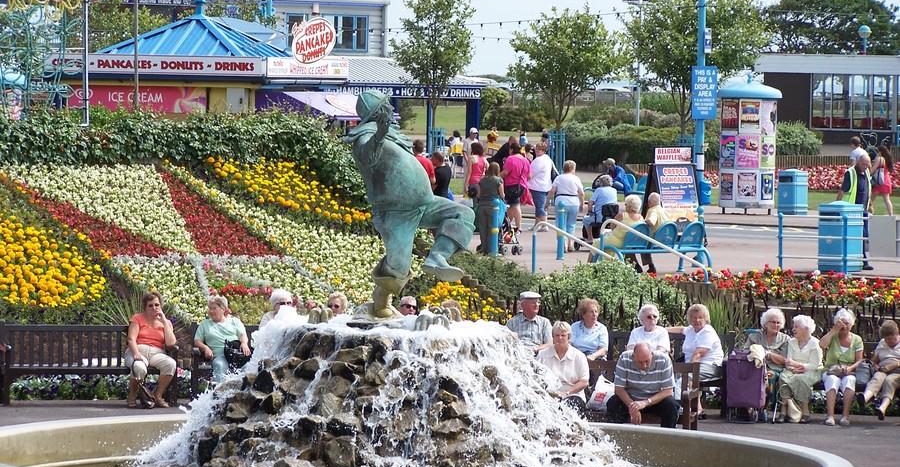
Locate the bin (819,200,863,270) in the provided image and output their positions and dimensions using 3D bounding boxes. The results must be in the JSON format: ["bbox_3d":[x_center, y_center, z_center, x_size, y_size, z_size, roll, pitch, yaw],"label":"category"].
[{"bbox_3d":[6.121,0.047,56.500,0.500,1.090,0.500,3,3,40],"label":"bin"}]

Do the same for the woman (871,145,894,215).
[{"bbox_3d":[9.038,-1.073,75.520,0.500,1.620,0.500,2,3,28],"label":"woman"}]

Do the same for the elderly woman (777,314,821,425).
[{"bbox_3d":[3.753,1.426,38.700,0.500,1.160,0.800,2,3,10],"label":"elderly woman"}]

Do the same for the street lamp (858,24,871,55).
[{"bbox_3d":[17.399,-6.173,152.116,0.500,5.200,0.500,1,3,0],"label":"street lamp"}]

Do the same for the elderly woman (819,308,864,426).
[{"bbox_3d":[4.138,1.401,38.200,0.520,1.210,0.750,1,2,5],"label":"elderly woman"}]

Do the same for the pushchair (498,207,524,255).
[{"bbox_3d":[0.976,-0.133,60.300,0.470,1.000,0.750,2,3,30],"label":"pushchair"}]

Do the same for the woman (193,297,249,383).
[{"bbox_3d":[-2.475,1.278,38.800,0.560,1.200,0.800,1,2,9],"label":"woman"}]

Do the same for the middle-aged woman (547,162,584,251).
[{"bbox_3d":[1.959,-0.458,61.300,0.600,1.600,0.400,1,2,7],"label":"middle-aged woman"}]

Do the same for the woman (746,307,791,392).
[{"bbox_3d":[3.420,1.404,38.800,0.520,1.180,0.800,1,3,-3],"label":"woman"}]

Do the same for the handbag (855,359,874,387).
[{"bbox_3d":[4.375,1.465,38.100,0.220,0.280,0.160,1,2,6],"label":"handbag"}]

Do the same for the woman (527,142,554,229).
[{"bbox_3d":[1.698,-0.872,67.800,0.420,1.650,0.520,3,3,37],"label":"woman"}]

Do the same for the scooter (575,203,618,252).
[{"bbox_3d":[2.499,-0.157,60.000,0.600,0.950,1.150,-1,3,-38],"label":"scooter"}]

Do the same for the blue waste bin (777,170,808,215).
[{"bbox_3d":[7.600,-0.931,79.977,0.500,1.050,0.500,3,3,39],"label":"blue waste bin"}]

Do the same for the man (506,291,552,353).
[{"bbox_3d":[0.845,1.313,38.400,0.550,1.280,0.800,1,3,-5],"label":"man"}]

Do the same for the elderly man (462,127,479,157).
[{"bbox_3d":[0.454,-1.461,80.000,0.380,1.750,0.520,3,3,45],"label":"elderly man"}]

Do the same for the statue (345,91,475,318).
[{"bbox_3d":[-0.307,-0.216,27.400,0.900,1.710,1.100,1,2,15],"label":"statue"}]

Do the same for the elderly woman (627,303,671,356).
[{"bbox_3d":[2.109,1.382,38.400,0.500,1.200,0.800,1,3,-2],"label":"elderly woman"}]

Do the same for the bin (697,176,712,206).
[{"bbox_3d":[4.705,-0.754,66.500,0.260,0.500,0.240,-1,3,-30],"label":"bin"}]

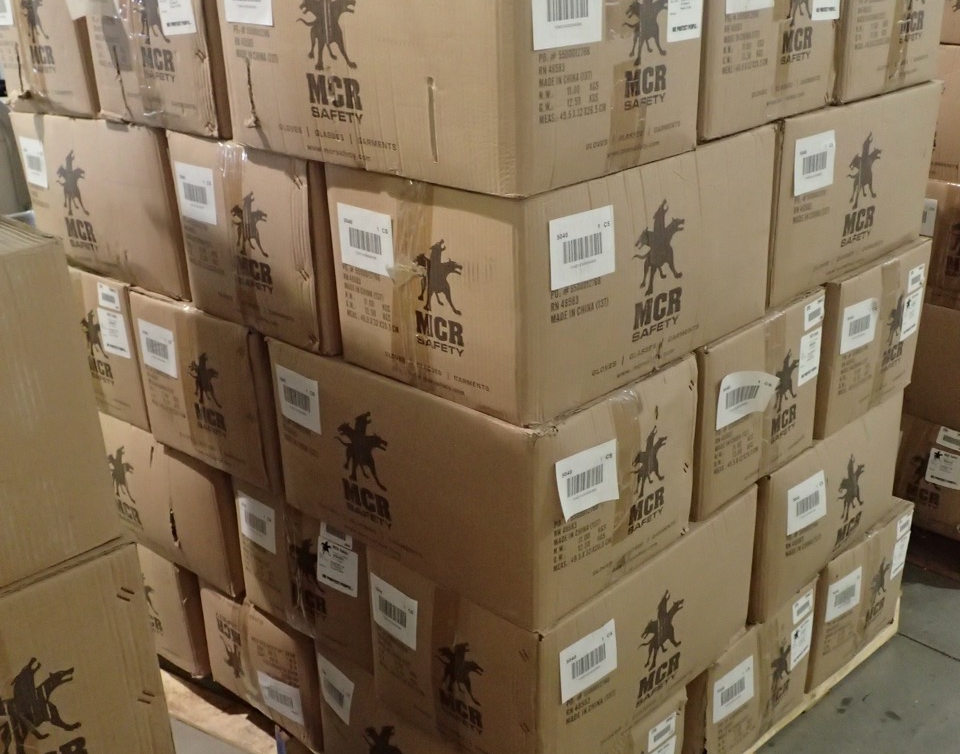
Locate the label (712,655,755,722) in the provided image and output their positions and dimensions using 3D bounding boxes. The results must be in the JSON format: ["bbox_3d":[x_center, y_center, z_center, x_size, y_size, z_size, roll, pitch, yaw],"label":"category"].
[{"bbox_3d":[0.406,0.500,1.772,0.105,0.082,0.006,-21,29,-38],"label":"label"}]

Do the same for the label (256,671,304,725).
[{"bbox_3d":[-0.347,0.561,1.940,0.108,0.077,0.005,11,25,42],"label":"label"}]

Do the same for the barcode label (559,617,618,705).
[{"bbox_3d":[0.139,0.361,1.411,0.106,0.080,0.006,-21,29,-38],"label":"barcode label"}]

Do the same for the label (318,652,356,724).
[{"bbox_3d":[-0.232,0.507,1.792,0.005,0.083,0.098,-22,29,-39],"label":"label"}]

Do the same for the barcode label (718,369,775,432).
[{"bbox_3d":[0.367,0.030,1.507,0.102,0.078,0.025,-15,31,-33],"label":"barcode label"}]

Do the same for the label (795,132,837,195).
[{"bbox_3d":[0.466,-0.297,1.543,0.105,0.078,0.006,-21,29,-38],"label":"label"}]

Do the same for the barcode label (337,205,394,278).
[{"bbox_3d":[-0.140,-0.168,1.359,0.100,0.077,0.005,19,30,41],"label":"barcode label"}]

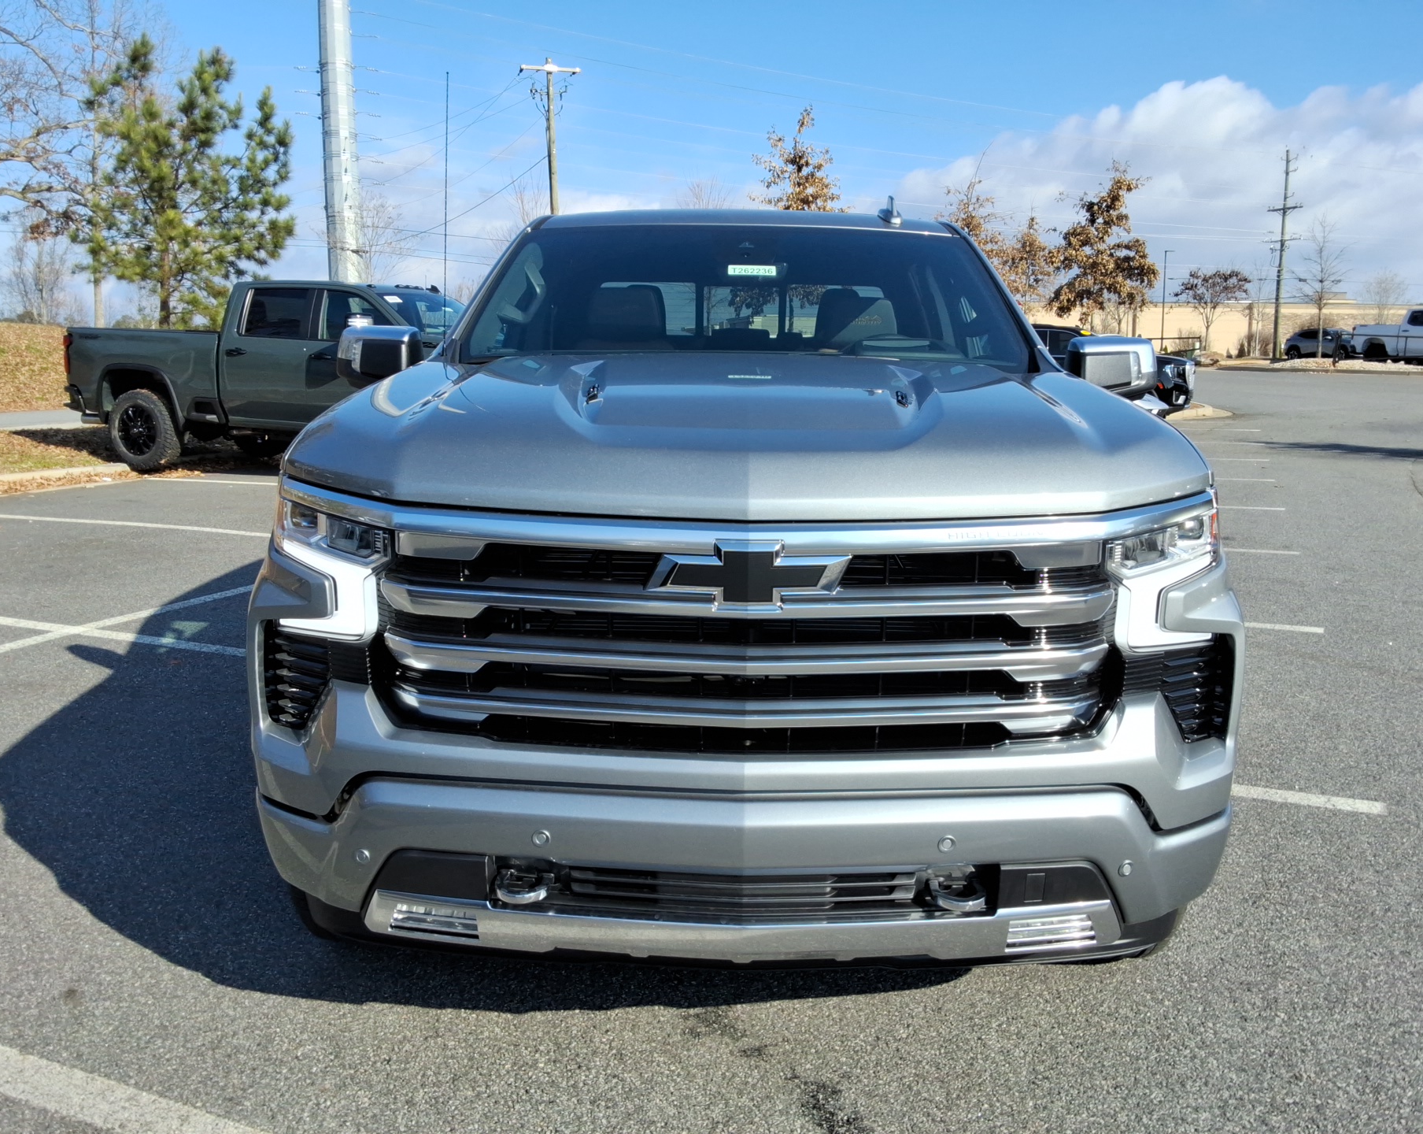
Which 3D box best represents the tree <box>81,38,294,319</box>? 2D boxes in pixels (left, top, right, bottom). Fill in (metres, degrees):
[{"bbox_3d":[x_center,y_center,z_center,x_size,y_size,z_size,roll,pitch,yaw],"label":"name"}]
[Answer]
[{"bbox_3d":[-9.487,-6.613,22.198,3.850,5.583,3.600,1,10,2],"label":"tree"}]

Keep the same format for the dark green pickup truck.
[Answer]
[{"bbox_3d":[-3.901,-2.021,13.107,6.350,2.050,2.080,5,11,22],"label":"dark green pickup truck"}]

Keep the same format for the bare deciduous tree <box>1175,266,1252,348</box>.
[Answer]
[{"bbox_3d":[19.890,-10.265,48.914,3.139,3.329,3.139,1,10,0],"label":"bare deciduous tree"}]

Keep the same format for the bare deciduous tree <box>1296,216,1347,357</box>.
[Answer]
[{"bbox_3d":[21.398,-9.793,42.896,1.950,4.886,1.950,1,10,2],"label":"bare deciduous tree"}]

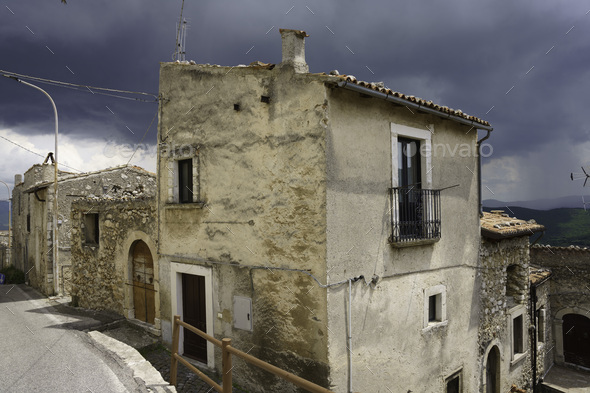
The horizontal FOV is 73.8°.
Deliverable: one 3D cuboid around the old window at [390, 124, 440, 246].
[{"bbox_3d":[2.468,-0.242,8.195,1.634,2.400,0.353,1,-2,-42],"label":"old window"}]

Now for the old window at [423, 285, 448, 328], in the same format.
[{"bbox_3d":[3.248,2.575,9.239,0.970,0.930,0.180,0,-1,-39],"label":"old window"}]

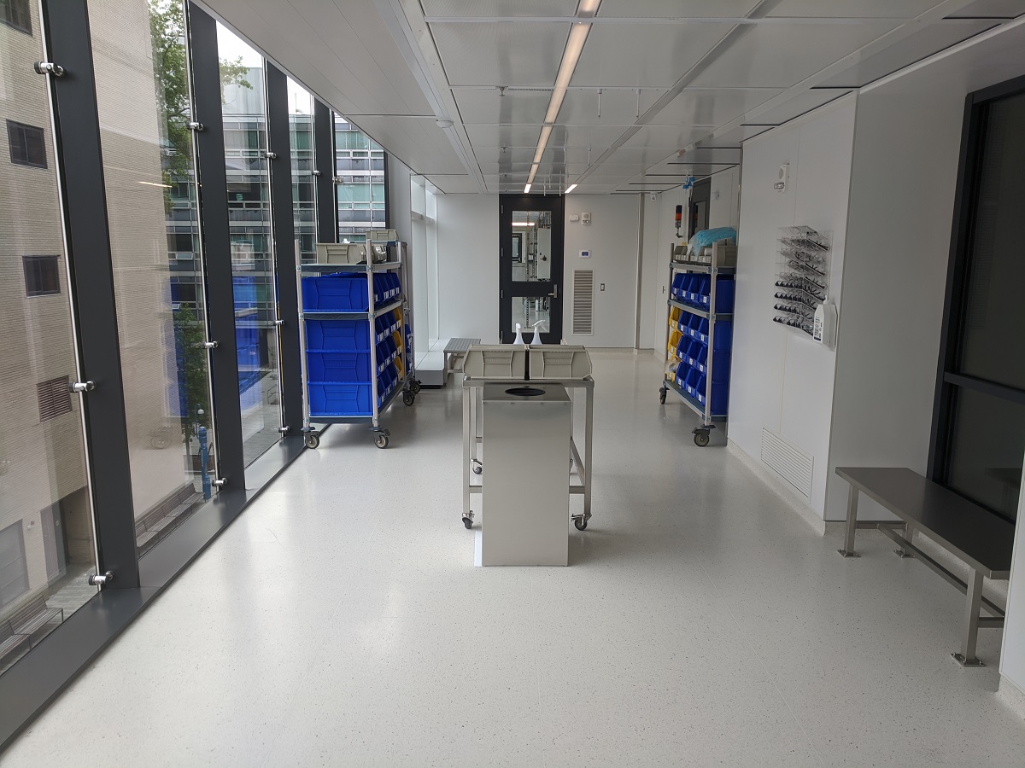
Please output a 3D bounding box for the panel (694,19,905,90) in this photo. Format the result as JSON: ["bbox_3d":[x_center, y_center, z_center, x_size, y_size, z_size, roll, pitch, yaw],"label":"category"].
[{"bbox_3d":[1.217,-1.501,3.521,0.566,0.040,1.181,0,10,0],"label":"panel"}]

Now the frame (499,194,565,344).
[{"bbox_3d":[0.313,-1.725,12.208,1.037,2.480,0.120,0,10,0],"label":"frame"}]

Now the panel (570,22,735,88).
[{"bbox_3d":[0.575,-1.484,3.502,0.550,0.030,1.165,0,10,0],"label":"panel"}]

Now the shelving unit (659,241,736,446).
[{"bbox_3d":[1.923,-0.471,7.328,0.630,1.715,1.830,0,10,0],"label":"shelving unit"}]

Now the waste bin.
[{"bbox_3d":[0.069,0.484,4.238,0.454,0.886,0.498,0,10,0],"label":"waste bin"}]

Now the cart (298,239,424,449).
[{"bbox_3d":[-1.429,-0.464,7.213,0.663,1.719,1.881,0,10,0],"label":"cart"}]

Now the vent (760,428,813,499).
[{"bbox_3d":[1.839,0.513,5.201,0.025,0.295,0.940,0,10,0],"label":"vent"}]

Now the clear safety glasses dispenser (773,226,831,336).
[{"bbox_3d":[1.764,-0.618,4.717,0.160,0.670,0.469,0,10,0],"label":"clear safety glasses dispenser"}]

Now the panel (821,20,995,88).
[{"bbox_3d":[1.733,-1.497,3.503,0.258,0.040,1.245,0,10,0],"label":"panel"}]

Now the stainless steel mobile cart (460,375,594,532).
[{"bbox_3d":[0.090,0.327,5.075,0.760,0.915,1.220,0,10,0],"label":"stainless steel mobile cart"}]

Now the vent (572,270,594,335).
[{"bbox_3d":[1.134,-1.296,12.301,0.340,1.056,0.040,0,10,0],"label":"vent"}]

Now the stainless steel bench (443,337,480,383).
[{"bbox_3d":[-0.631,-0.297,10.003,0.422,0.431,1.337,0,10,0],"label":"stainless steel bench"}]

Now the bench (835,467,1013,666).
[{"bbox_3d":[2.011,0.814,3.655,0.393,0.460,1.402,0,10,0],"label":"bench"}]

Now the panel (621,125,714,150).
[{"bbox_3d":[1.164,-1.911,5.931,0.510,0.030,1.190,0,10,0],"label":"panel"}]

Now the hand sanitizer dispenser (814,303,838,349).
[{"bbox_3d":[1.793,-0.342,4.405,0.082,0.238,0.144,0,10,0],"label":"hand sanitizer dispenser"}]

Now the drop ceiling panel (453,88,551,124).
[{"bbox_3d":[-0.055,-1.699,4.709,0.550,0.030,1.195,0,10,0],"label":"drop ceiling panel"}]

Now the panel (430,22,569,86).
[{"bbox_3d":[-0.051,-1.504,3.517,0.552,0.040,1.171,0,10,0],"label":"panel"}]

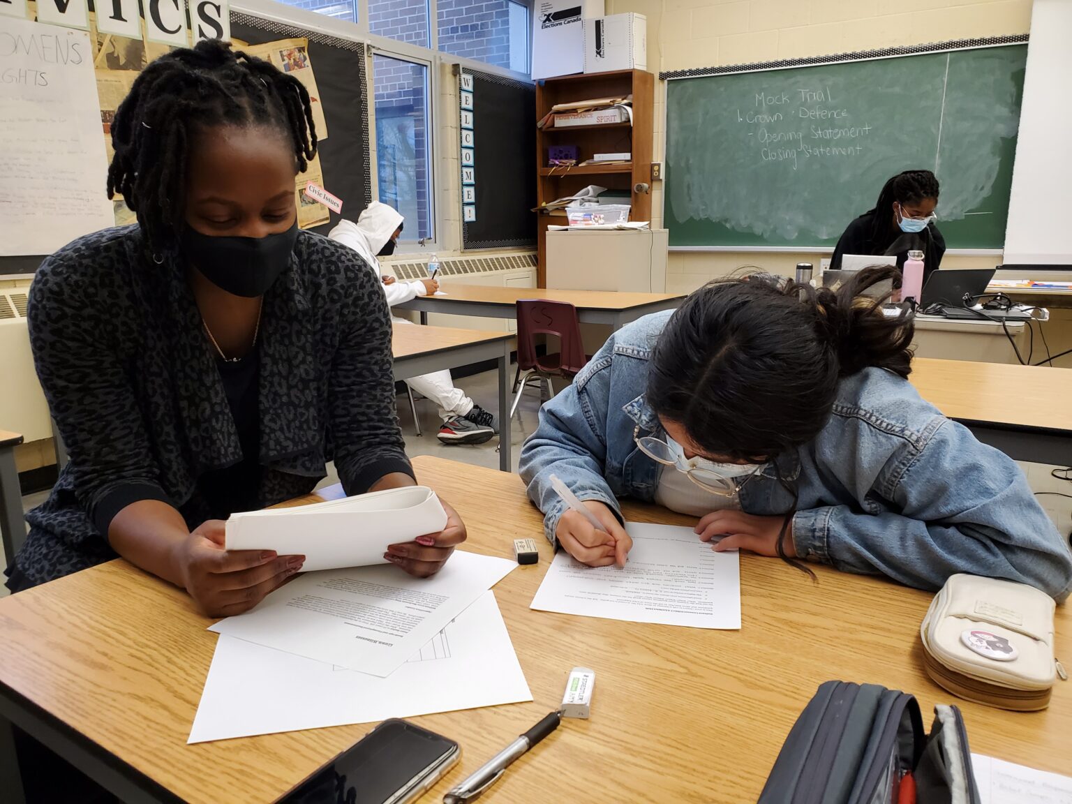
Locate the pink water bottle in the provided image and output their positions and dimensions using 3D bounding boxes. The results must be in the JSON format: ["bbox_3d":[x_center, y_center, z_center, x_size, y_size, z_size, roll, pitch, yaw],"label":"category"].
[{"bbox_3d":[1.598,-0.516,3.398,0.076,0.245,0.076,8,15,31],"label":"pink water bottle"}]

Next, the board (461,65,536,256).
[{"bbox_3d":[-0.237,-1.748,5.941,0.030,1.235,1.020,8,15,31],"label":"board"}]

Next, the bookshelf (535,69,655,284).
[{"bbox_3d":[0.426,-1.303,6.056,0.780,2.140,0.345,8,15,31],"label":"bookshelf"}]

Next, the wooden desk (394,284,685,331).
[{"bbox_3d":[-0.162,-0.247,4.585,1.830,0.735,0.765,8,15,31],"label":"wooden desk"}]

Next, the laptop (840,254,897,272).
[{"bbox_3d":[1.574,-0.593,3.836,0.270,0.200,0.200,8,15,31],"label":"laptop"}]

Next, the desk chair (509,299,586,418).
[{"bbox_3d":[0.154,-0.125,3.977,0.470,0.765,0.510,11,17,41],"label":"desk chair"}]

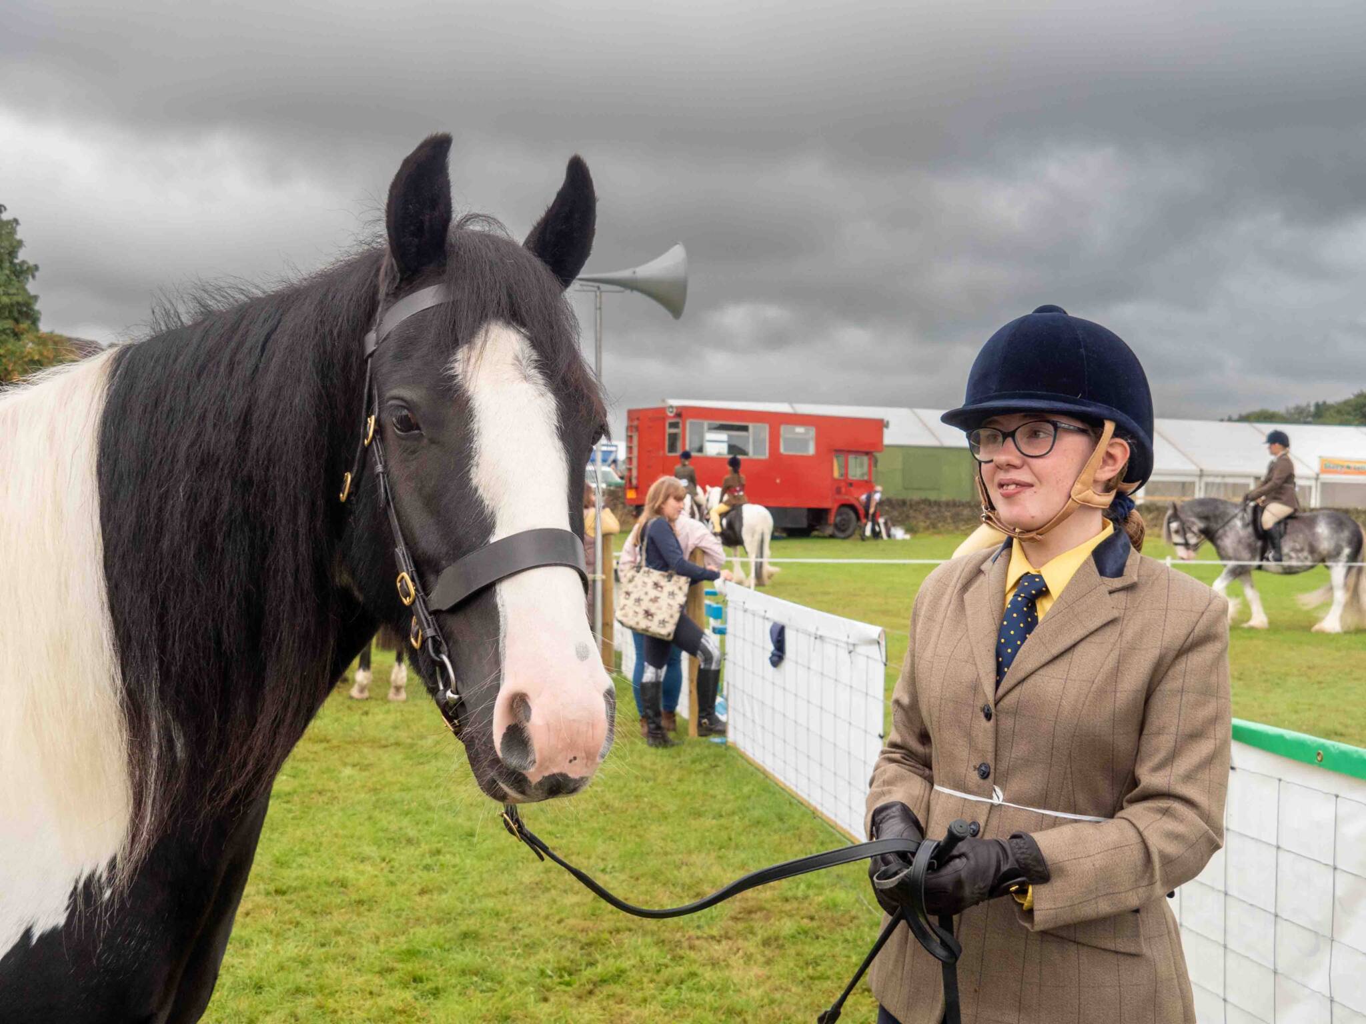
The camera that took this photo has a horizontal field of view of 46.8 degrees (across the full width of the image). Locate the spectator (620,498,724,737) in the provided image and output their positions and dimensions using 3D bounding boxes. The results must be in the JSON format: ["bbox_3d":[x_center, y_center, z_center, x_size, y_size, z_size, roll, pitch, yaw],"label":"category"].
[{"bbox_3d":[-0.071,0.635,10.050,0.580,1.530,0.500,0,1,-28],"label":"spectator"}]

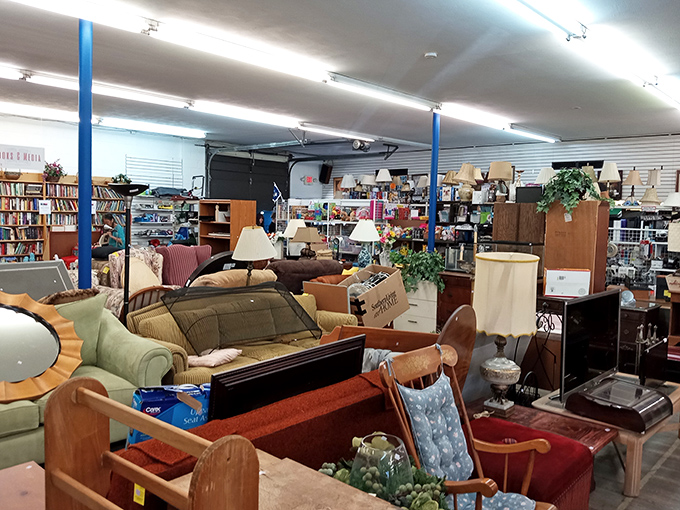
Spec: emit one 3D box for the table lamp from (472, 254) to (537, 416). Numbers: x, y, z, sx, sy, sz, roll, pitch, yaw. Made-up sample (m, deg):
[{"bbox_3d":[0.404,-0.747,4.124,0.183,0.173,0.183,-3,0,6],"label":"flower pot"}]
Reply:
[{"bbox_3d":[1.037,0.503,3.466,0.390,0.970,0.390,3,4,17],"label":"table lamp"}]

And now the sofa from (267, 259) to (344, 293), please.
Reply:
[{"bbox_3d":[-0.325,0.613,7.317,1.300,1.002,0.920,-1,5,-36],"label":"sofa"}]

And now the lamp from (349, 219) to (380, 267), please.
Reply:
[{"bbox_3d":[0.345,-0.142,7.600,0.420,0.708,0.420,2,4,3],"label":"lamp"}]

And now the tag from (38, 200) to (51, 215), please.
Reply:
[{"bbox_3d":[-5.894,-0.948,11.000,0.020,0.280,0.216,6,6,44],"label":"tag"}]

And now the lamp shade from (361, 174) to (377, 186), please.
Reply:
[{"bbox_3d":[0.725,-1.863,13.750,0.390,0.274,0.390,2,4,3],"label":"lamp shade"}]

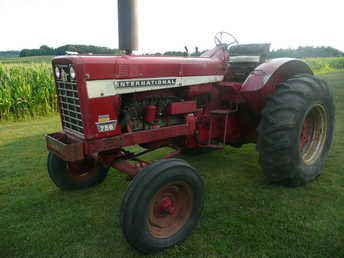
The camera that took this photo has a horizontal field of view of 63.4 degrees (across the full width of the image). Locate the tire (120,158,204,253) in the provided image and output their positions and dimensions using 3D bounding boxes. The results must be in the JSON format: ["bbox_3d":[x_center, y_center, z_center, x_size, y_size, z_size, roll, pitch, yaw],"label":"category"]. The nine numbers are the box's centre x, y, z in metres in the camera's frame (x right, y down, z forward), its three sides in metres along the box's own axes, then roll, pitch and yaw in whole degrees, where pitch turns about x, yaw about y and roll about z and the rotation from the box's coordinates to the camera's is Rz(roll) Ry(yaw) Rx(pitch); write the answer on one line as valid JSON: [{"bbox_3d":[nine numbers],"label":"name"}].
[{"bbox_3d":[-0.051,0.693,2.495,0.860,0.860,0.207,-10,18,-39],"label":"tire"}]

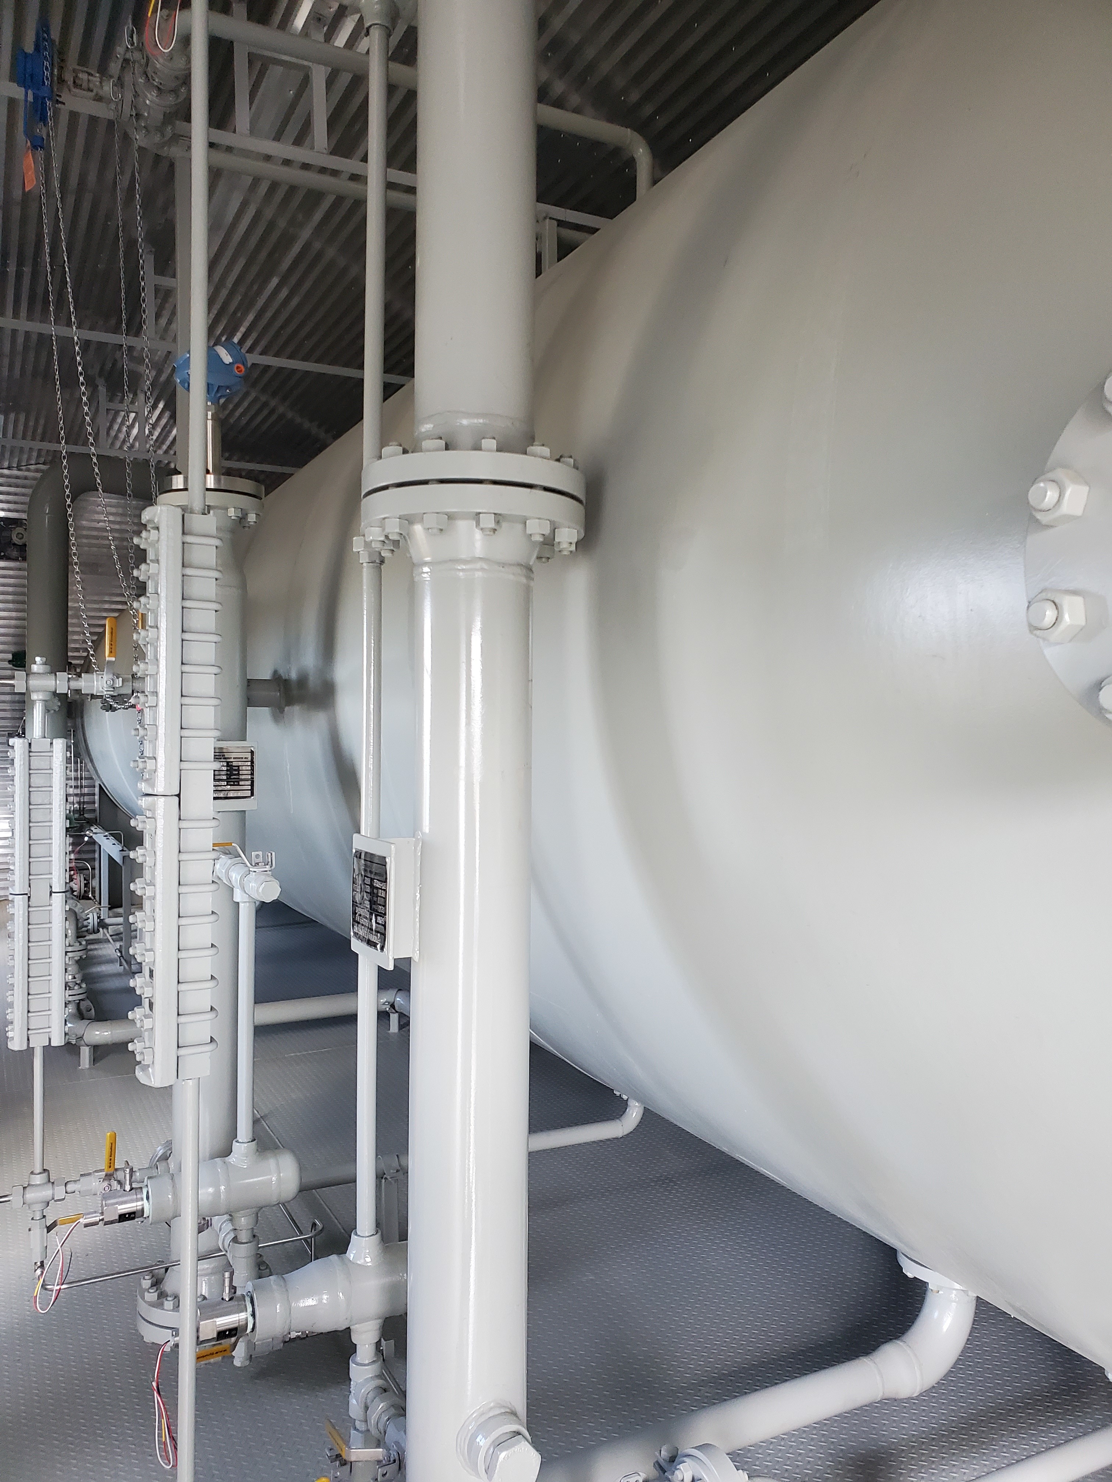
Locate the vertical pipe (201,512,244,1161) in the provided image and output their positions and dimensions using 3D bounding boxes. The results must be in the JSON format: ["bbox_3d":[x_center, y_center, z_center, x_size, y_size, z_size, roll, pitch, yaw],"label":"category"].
[{"bbox_3d":[-0.861,0.373,2.770,0.168,1.850,0.168,0,0,-28],"label":"vertical pipe"}]

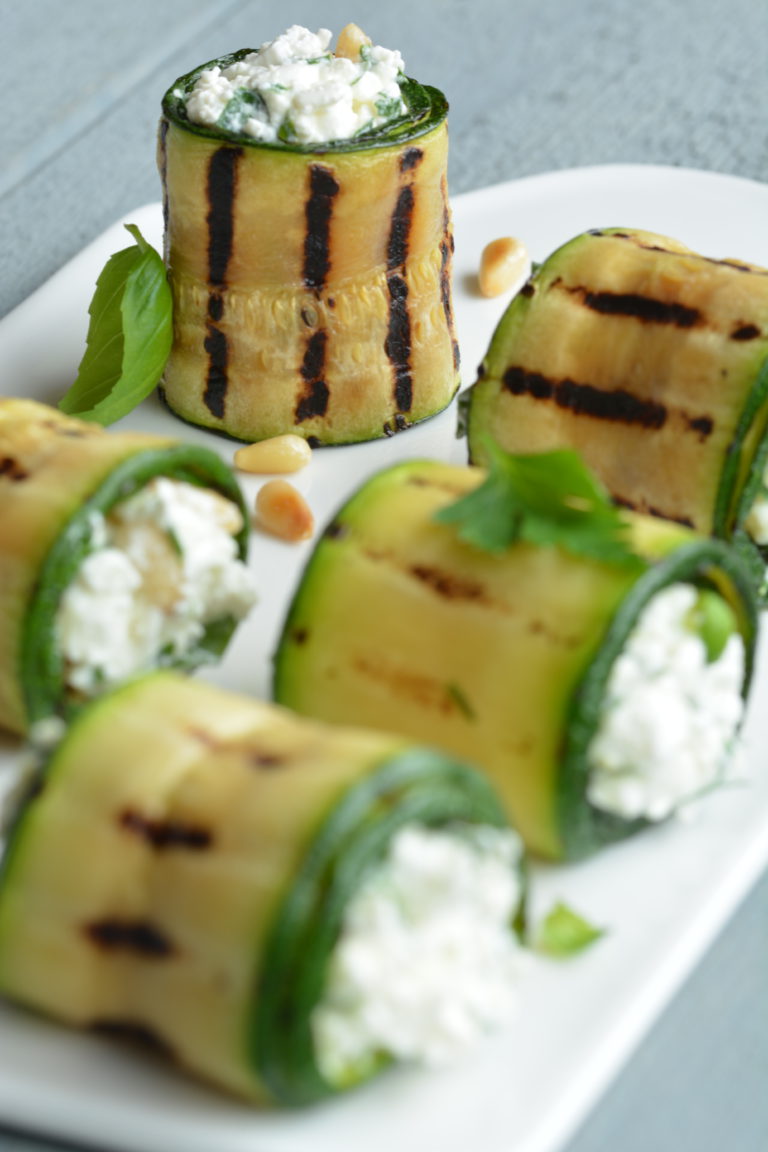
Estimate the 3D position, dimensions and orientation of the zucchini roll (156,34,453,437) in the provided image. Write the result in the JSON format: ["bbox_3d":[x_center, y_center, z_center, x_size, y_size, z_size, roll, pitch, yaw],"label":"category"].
[{"bbox_3d":[-0.012,-0.054,0.759,0.046,0.055,0.046,0,26,0],"label":"zucchini roll"}]

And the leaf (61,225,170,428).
[{"bbox_3d":[-0.041,-0.038,0.758,0.015,0.029,0.011,16,25,3],"label":"leaf"}]

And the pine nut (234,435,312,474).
[{"bbox_3d":[-0.016,-0.018,0.742,0.012,0.006,0.006,3,26,7],"label":"pine nut"}]

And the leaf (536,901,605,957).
[{"bbox_3d":[0.023,0.043,0.615,0.009,0.004,0.009,8,27,18],"label":"leaf"}]

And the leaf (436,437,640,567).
[{"bbox_3d":[0.019,-0.009,0.624,0.023,0.009,0.016,21,33,37],"label":"leaf"}]

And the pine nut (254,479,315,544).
[{"bbox_3d":[-0.014,-0.009,0.723,0.006,0.006,0.012,-16,29,-28],"label":"pine nut"}]

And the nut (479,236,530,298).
[{"bbox_3d":[0.019,-0.050,0.806,0.007,0.006,0.012,10,27,21],"label":"nut"}]

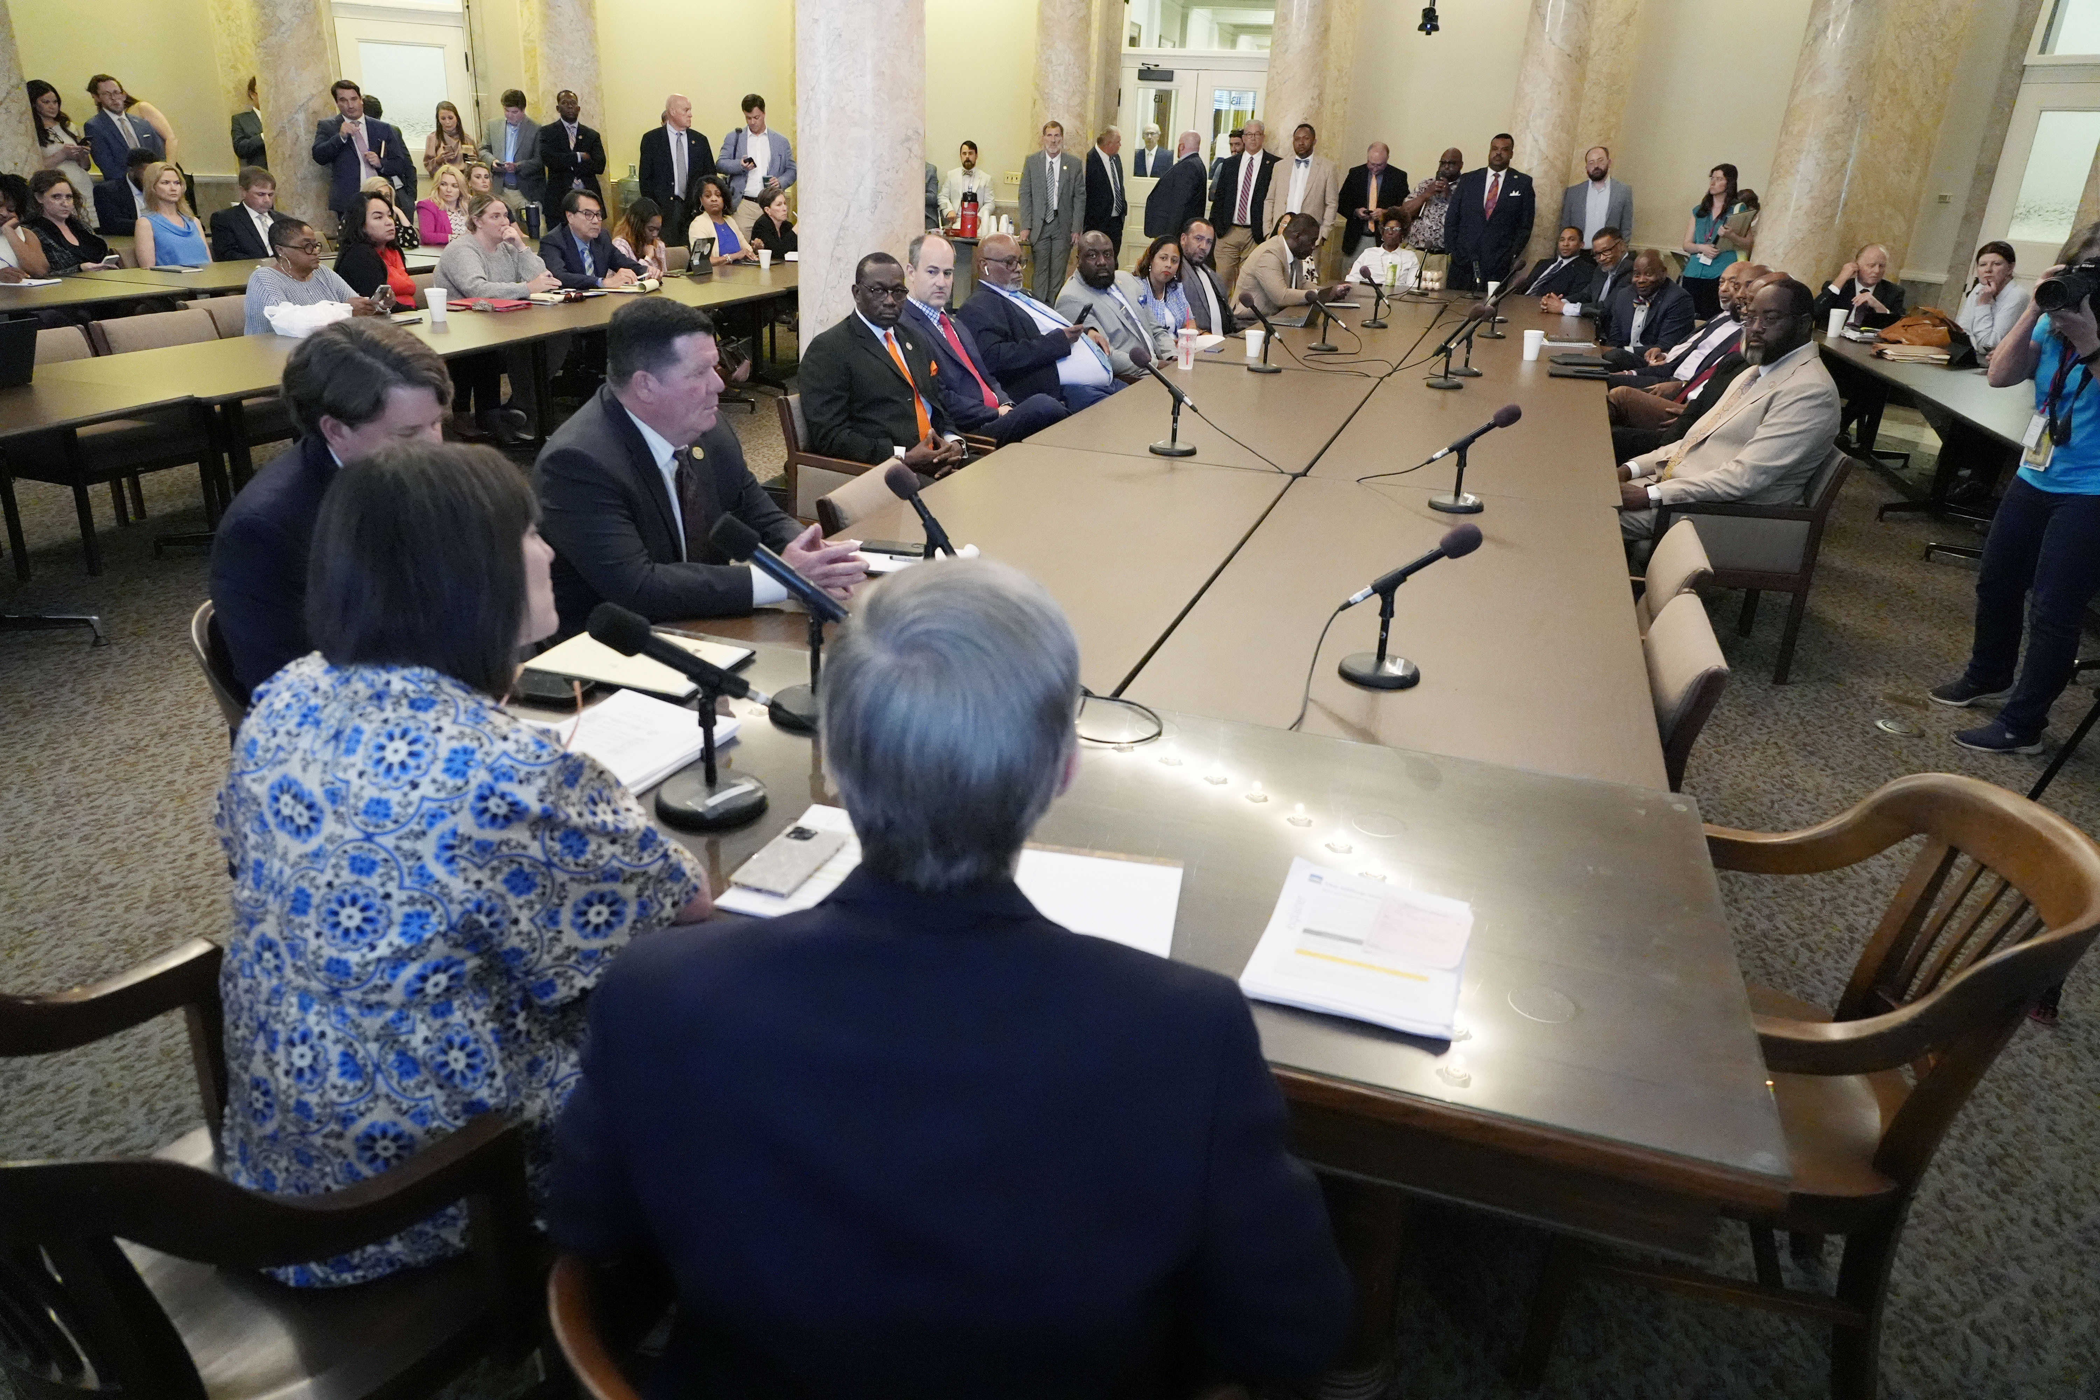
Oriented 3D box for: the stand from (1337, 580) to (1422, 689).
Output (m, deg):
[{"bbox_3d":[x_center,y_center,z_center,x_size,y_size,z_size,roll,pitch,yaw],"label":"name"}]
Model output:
[{"bbox_3d":[0.611,-0.134,2.534,0.152,0.175,0.152,6,22,9],"label":"stand"}]

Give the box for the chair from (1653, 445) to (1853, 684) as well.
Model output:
[{"bbox_3d":[2.304,-0.555,4.919,0.600,0.800,0.600,6,22,10],"label":"chair"}]

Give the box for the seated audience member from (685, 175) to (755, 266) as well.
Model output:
[{"bbox_3d":[-2.338,-3.017,9.980,0.800,1.334,0.550,21,28,39],"label":"seated audience member"}]

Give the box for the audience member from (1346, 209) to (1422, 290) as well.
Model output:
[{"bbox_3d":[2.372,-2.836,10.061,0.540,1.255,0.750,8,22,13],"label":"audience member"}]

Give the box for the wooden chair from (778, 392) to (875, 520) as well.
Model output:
[{"bbox_3d":[-0.491,-0.622,4.792,0.600,0.800,0.600,13,24,24],"label":"wooden chair"}]

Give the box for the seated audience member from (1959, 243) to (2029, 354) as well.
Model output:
[{"bbox_3d":[5.604,-2.156,8.697,0.780,1.318,0.550,-6,23,-21],"label":"seated audience member"}]

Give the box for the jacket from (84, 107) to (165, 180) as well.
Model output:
[{"bbox_3d":[-6.622,-3.884,10.100,0.530,0.710,0.330,-16,28,-40],"label":"jacket"}]

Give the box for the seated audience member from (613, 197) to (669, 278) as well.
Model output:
[{"bbox_3d":[-2.417,-2.580,8.952,0.800,1.176,0.500,12,24,22],"label":"seated audience member"}]

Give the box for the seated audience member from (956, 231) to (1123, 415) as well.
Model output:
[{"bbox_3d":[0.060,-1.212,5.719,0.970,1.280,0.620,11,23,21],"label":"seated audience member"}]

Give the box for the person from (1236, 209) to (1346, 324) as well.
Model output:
[{"bbox_3d":[1.537,-2.435,8.986,0.900,1.294,0.620,13,24,25],"label":"person"}]

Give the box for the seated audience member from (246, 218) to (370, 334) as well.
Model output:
[{"bbox_3d":[-3.223,-1.590,6.435,0.800,1.156,0.520,12,24,22],"label":"seated audience member"}]

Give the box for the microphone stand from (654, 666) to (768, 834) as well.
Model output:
[{"bbox_3d":[-0.459,0.051,1.888,0.152,0.187,0.152,-1,22,-10],"label":"microphone stand"}]

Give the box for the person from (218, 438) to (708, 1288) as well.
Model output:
[{"bbox_3d":[-0.669,0.318,1.709,0.540,1.281,0.760,18,26,34],"label":"person"}]

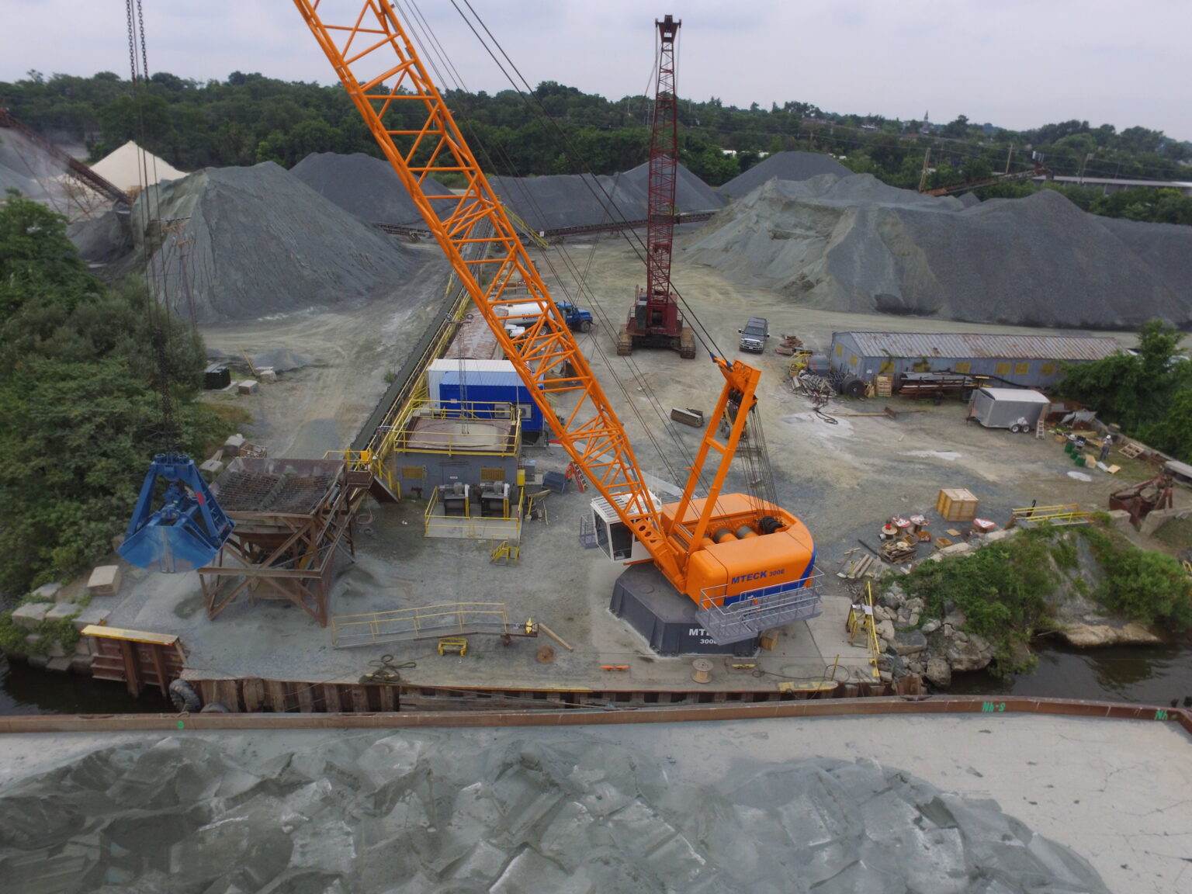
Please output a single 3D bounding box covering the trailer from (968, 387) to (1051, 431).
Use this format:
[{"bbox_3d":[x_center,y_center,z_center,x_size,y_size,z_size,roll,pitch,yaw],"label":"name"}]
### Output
[{"bbox_3d":[27.758,-2.494,46.925,4.500,2.400,2.150,2,23,0],"label":"trailer"}]

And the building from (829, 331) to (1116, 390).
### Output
[{"bbox_3d":[30.768,-7.125,55.678,21.600,4.100,6.900,0,23,-3],"label":"building"}]

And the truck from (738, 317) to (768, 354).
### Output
[{"bbox_3d":[15.233,-10.654,65.565,2.200,1.950,5.800,9,24,16],"label":"truck"}]

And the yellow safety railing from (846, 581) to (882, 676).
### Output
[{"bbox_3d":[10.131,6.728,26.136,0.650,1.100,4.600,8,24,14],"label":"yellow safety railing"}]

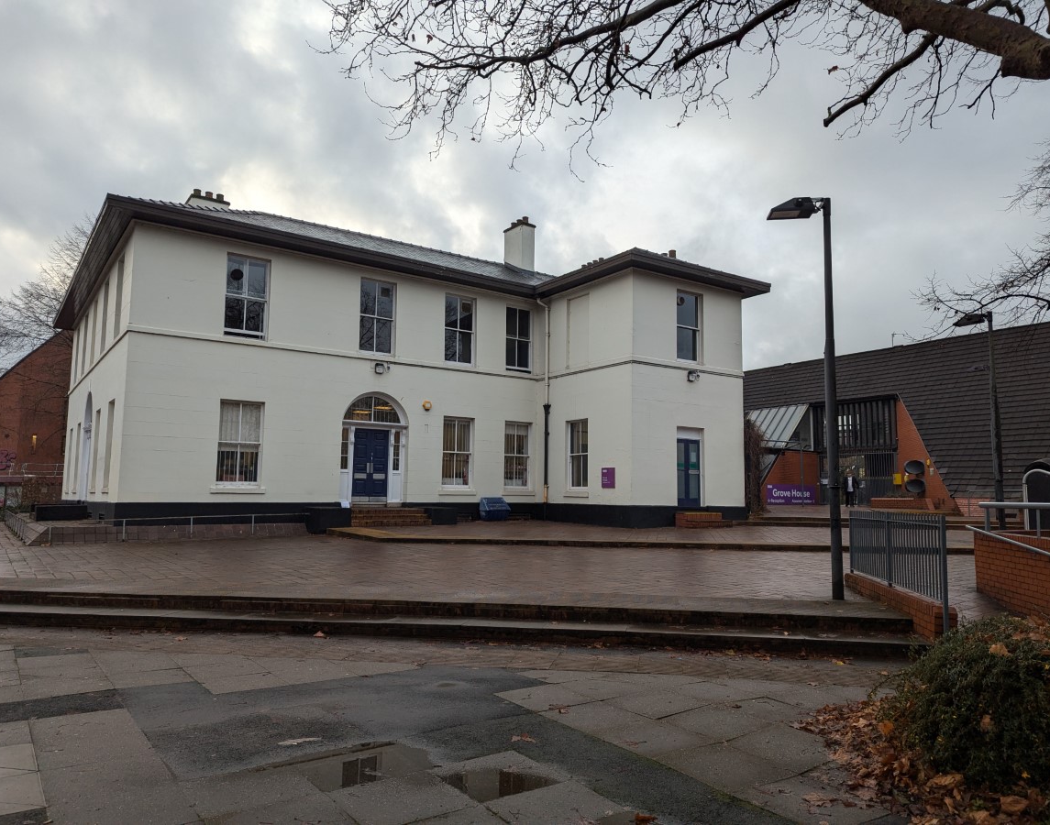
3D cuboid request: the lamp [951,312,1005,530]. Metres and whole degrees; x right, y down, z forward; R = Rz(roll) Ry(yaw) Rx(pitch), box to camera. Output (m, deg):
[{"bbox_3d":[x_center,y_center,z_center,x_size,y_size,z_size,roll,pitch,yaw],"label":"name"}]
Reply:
[{"bbox_3d":[10.669,0.380,17.910,0.360,5.469,0.913,5,-8,-35],"label":"lamp"}]

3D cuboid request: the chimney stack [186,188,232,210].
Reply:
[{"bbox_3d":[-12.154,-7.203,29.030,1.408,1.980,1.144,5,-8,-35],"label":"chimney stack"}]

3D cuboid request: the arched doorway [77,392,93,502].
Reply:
[{"bbox_3d":[-14.823,1.136,26.109,0.396,3.718,2.596,5,-8,-35],"label":"arched doorway"}]

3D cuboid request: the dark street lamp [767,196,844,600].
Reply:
[{"bbox_3d":[3.777,-0.270,10.319,0.913,5.469,0.360,0,-6,7],"label":"dark street lamp"}]

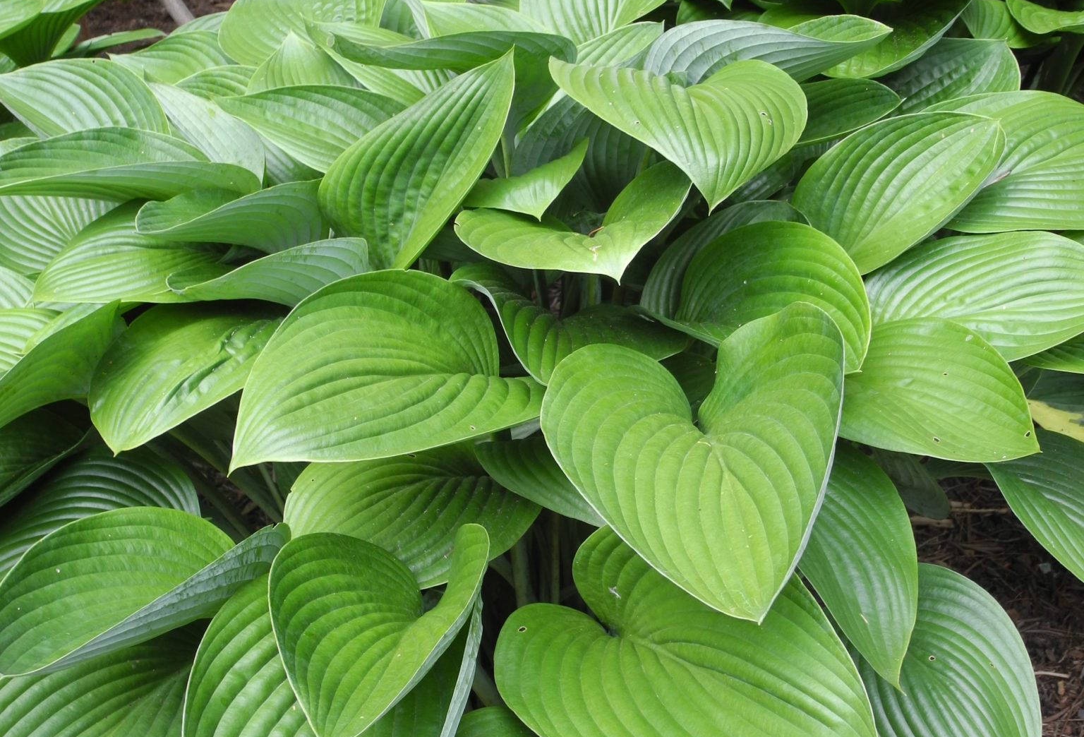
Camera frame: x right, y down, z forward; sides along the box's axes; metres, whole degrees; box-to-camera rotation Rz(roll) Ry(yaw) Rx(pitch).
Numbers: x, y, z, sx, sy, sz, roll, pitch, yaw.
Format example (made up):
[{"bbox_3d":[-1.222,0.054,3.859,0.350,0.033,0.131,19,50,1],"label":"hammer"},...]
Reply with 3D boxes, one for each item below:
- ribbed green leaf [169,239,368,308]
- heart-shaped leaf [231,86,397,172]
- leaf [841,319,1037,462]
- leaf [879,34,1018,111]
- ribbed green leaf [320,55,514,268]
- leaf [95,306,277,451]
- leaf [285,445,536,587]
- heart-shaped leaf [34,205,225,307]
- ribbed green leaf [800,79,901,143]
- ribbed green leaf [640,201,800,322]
[{"bbox_3d":[-0.250,-0.093,1.085,0.190,0.085,0.141,-8,24,-22],"label":"ribbed green leaf"},{"bbox_3d":[-0.242,-0.265,1.256,0.206,0.050,0.186,13,41,-14],"label":"heart-shaped leaf"},{"bbox_3d":[0.323,0.021,0.988,0.201,0.060,0.185,20,46,27],"label":"leaf"},{"bbox_3d":[0.508,-0.368,1.482,0.269,0.070,0.189,-31,49,-27],"label":"leaf"},{"bbox_3d":[-0.128,-0.216,1.198,0.174,0.075,0.310,14,66,19],"label":"ribbed green leaf"},{"bbox_3d":[-0.306,-0.001,1.010,0.181,0.060,0.223,13,40,29],"label":"leaf"},{"bbox_3d":[-0.115,0.112,1.007,0.234,0.060,0.170,-13,50,-28],"label":"leaf"},{"bbox_3d":[-0.402,-0.109,1.136,0.169,0.050,0.220,37,40,28],"label":"heart-shaped leaf"},{"bbox_3d":[0.273,-0.267,1.198,0.207,0.050,0.142,-12,42,-17],"label":"ribbed green leaf"},{"bbox_3d":[0.172,-0.095,1.123,0.171,0.055,0.167,-18,42,17],"label":"ribbed green leaf"}]

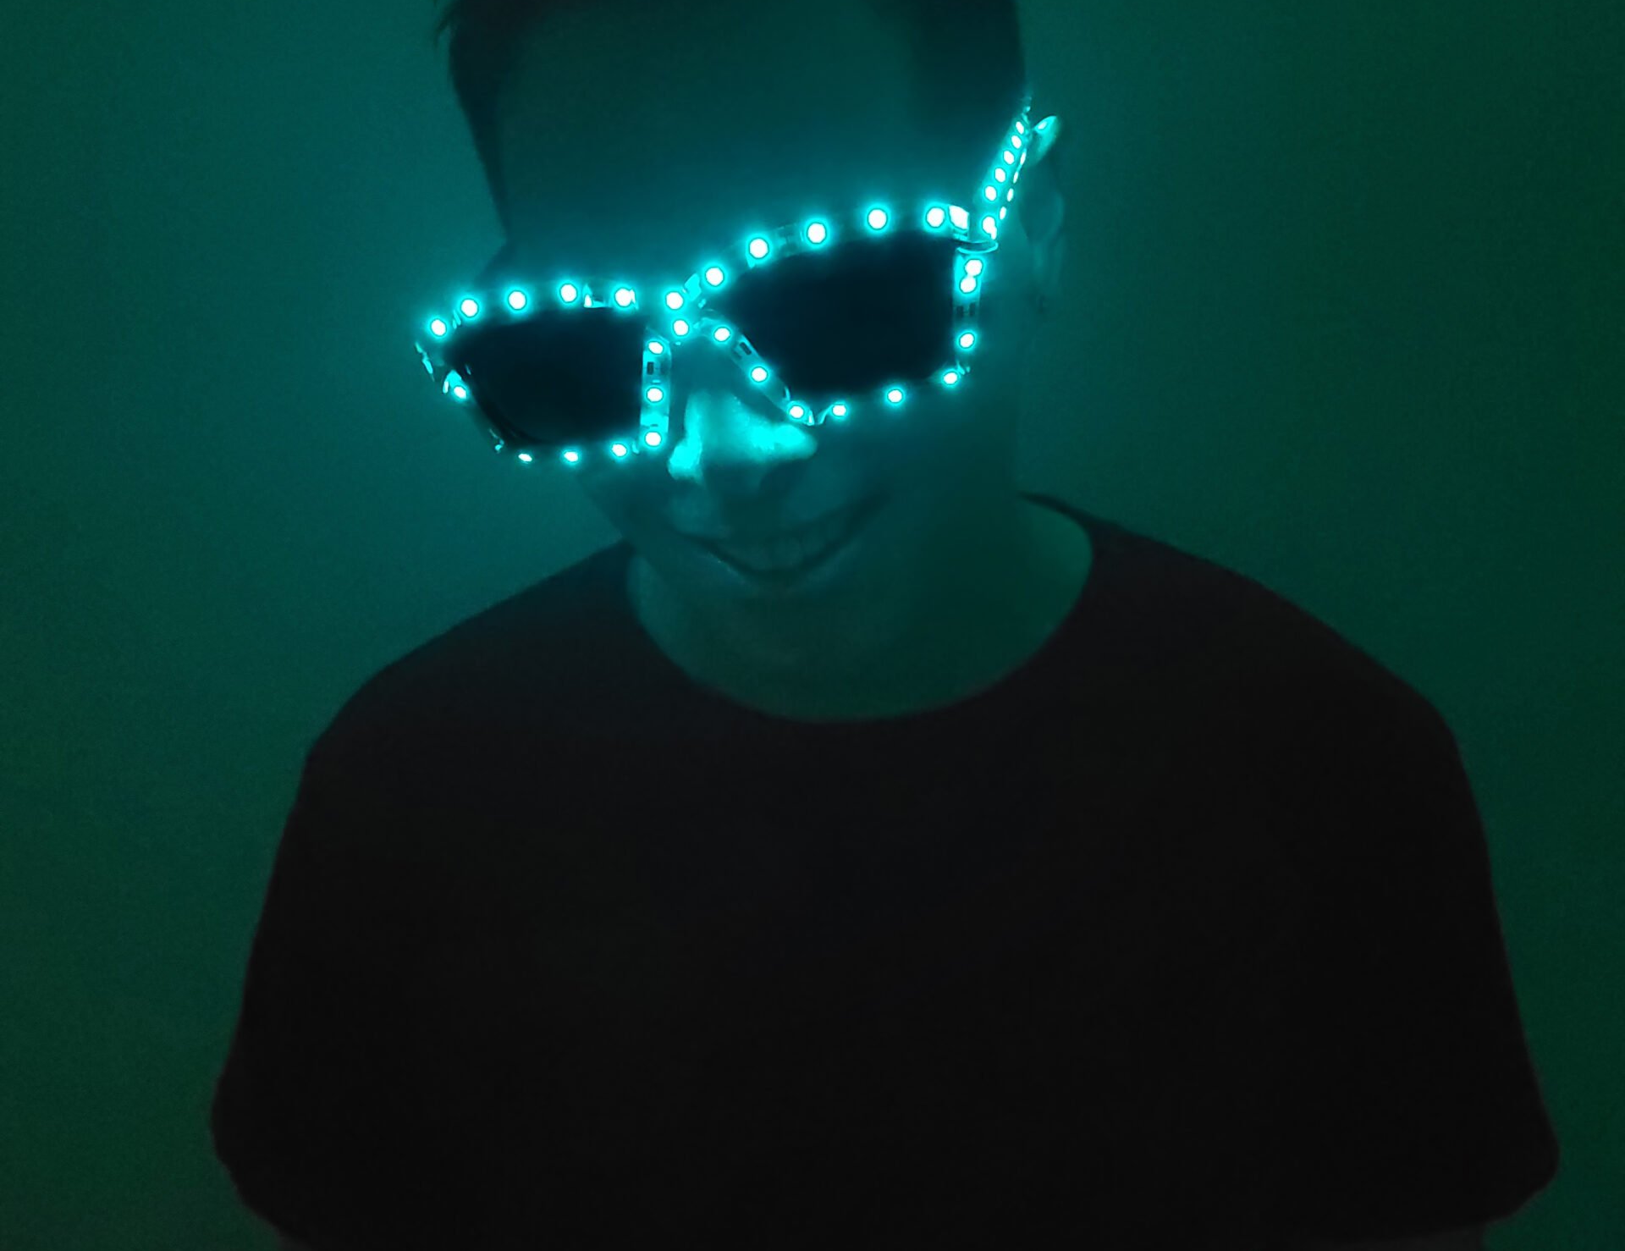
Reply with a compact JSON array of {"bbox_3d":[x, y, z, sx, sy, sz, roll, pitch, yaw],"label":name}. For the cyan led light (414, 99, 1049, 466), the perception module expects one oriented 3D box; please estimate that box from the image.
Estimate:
[{"bbox_3d":[-0.016,-0.108,0.497,0.166,0.055,0.146,-7,30,19],"label":"cyan led light"}]

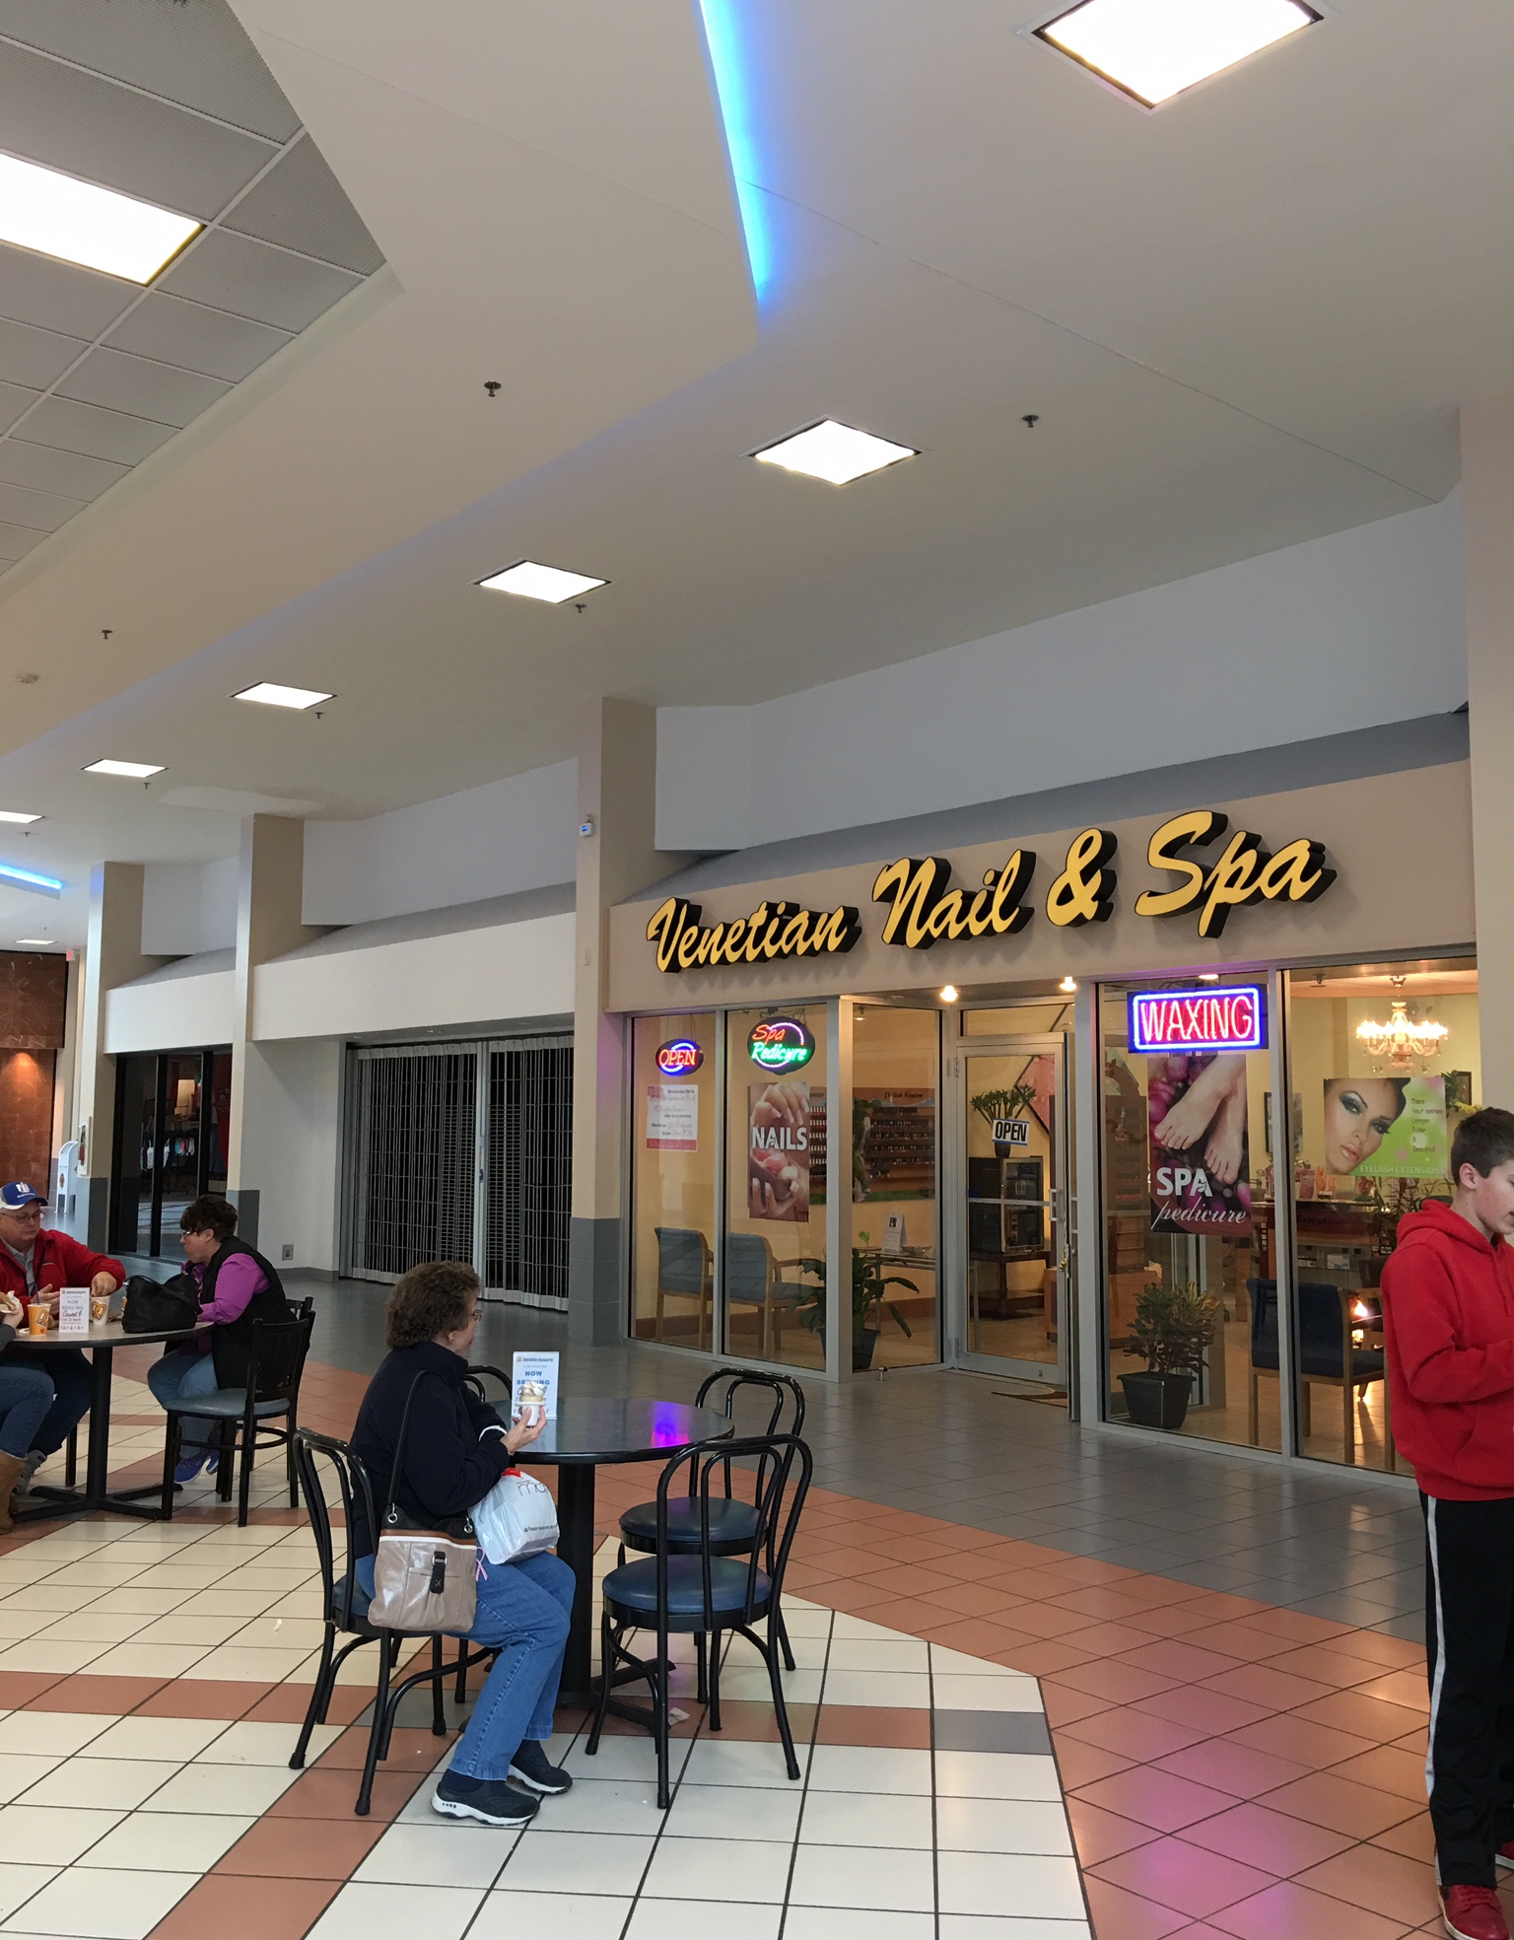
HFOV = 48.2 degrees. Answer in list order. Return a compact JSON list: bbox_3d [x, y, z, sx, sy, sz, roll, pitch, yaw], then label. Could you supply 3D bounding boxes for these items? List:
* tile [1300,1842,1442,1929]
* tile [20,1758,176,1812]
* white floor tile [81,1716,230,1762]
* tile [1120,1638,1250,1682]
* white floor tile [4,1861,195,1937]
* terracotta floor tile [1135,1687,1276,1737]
[{"bbox_3d":[1.341,1.948,3.590,0.298,0.012,0.298,5,-7,-39],"label":"tile"},{"bbox_3d":[-1.599,1.989,4.126,0.305,0.010,0.302,0,-5,5],"label":"tile"},{"bbox_3d":[-1.551,1.991,4.378,0.299,0.010,0.299,0,-6,5],"label":"white floor tile"},{"bbox_3d":[1.263,2.076,5.053,0.297,0.015,0.297,5,-7,-39],"label":"tile"},{"bbox_3d":[-1.331,1.900,3.437,0.299,0.010,0.299,0,-6,5],"label":"white floor tile"},{"bbox_3d":[1.232,2.047,4.669,0.299,0.010,0.299,5,-7,-39],"label":"terracotta floor tile"}]

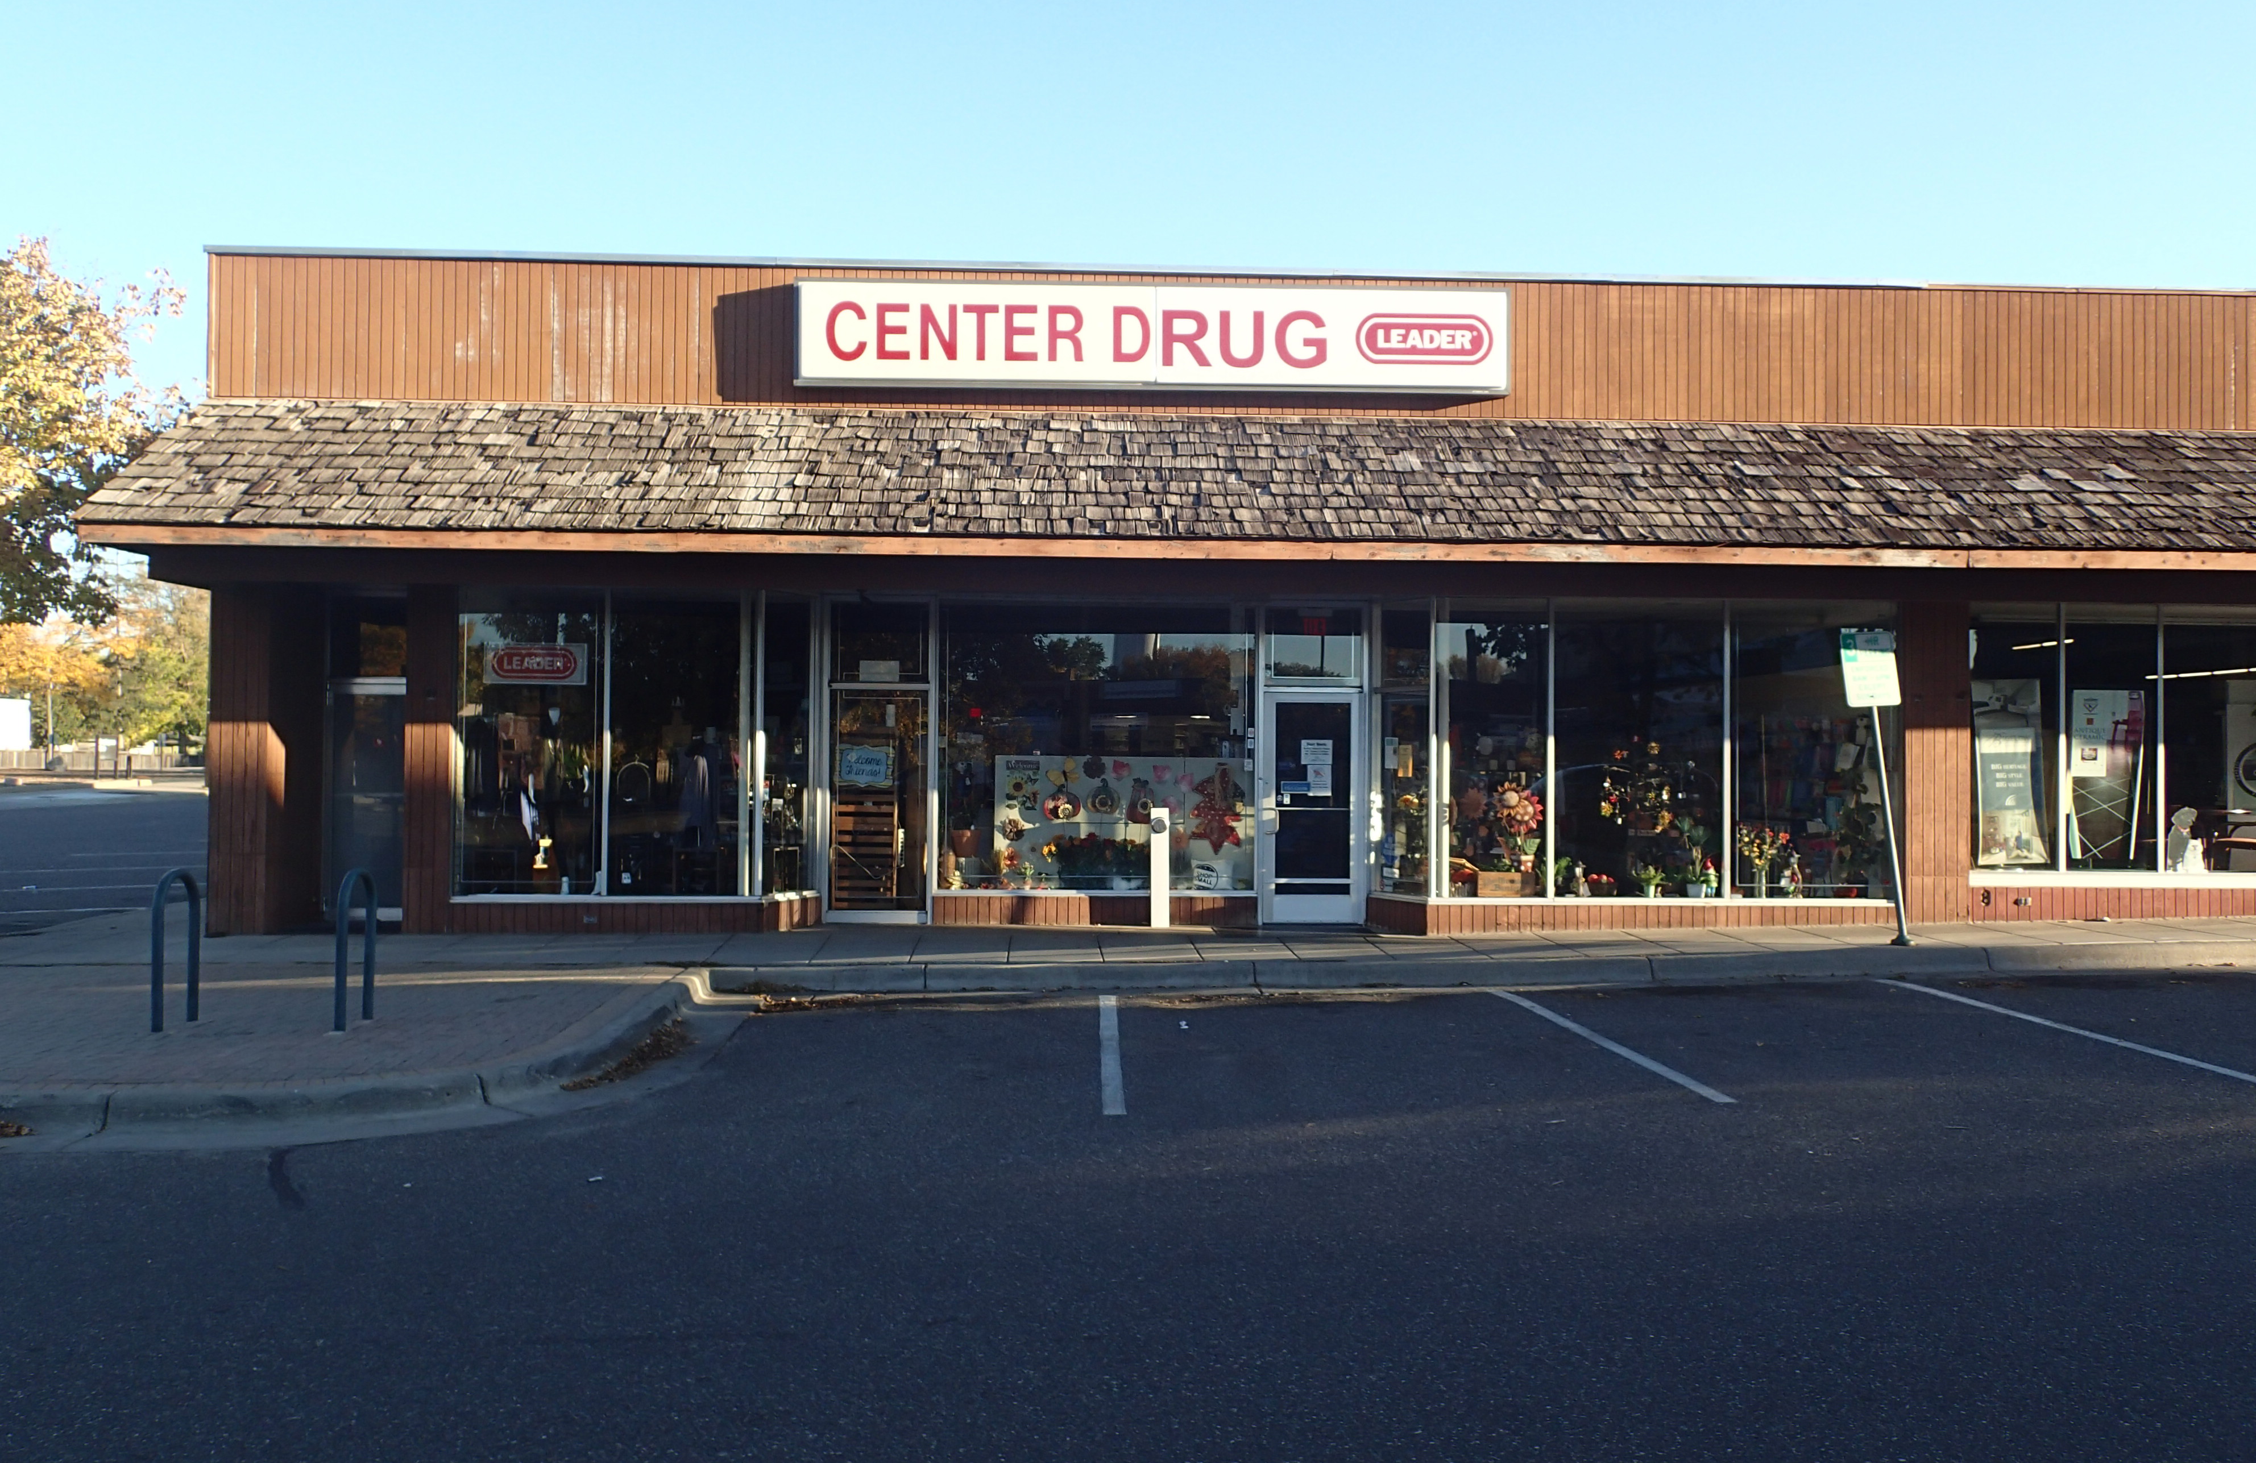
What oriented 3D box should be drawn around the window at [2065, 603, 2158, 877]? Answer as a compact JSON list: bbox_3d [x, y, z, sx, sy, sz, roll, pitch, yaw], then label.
[{"bbox_3d":[8.858,0.071,16.509,0.868,2.386,0.080,0,-1,-3],"label":"window"}]

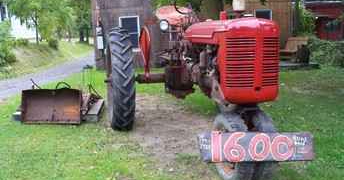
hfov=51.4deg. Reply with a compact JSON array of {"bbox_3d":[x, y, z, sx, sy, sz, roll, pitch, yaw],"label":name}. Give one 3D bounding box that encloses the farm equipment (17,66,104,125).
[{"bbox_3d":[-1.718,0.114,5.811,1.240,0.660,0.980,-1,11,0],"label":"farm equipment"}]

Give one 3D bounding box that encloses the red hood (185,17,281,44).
[{"bbox_3d":[0.536,-0.592,3.619,0.480,0.250,1.450,-4,12,-13],"label":"red hood"}]

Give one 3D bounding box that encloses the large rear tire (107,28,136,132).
[{"bbox_3d":[-0.734,-0.151,5.059,0.270,1.430,1.430,-4,12,-13],"label":"large rear tire"}]

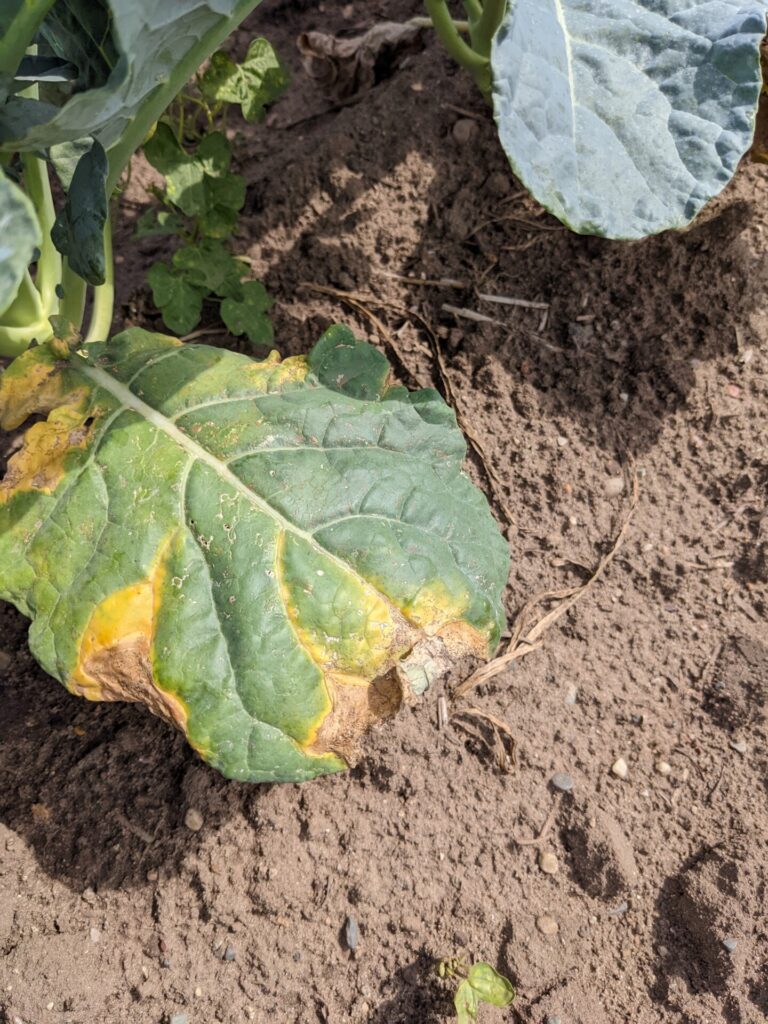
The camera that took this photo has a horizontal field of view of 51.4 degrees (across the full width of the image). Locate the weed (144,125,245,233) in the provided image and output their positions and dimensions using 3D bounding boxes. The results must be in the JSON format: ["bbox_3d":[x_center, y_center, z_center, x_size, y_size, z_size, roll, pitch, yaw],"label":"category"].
[{"bbox_3d":[-0.168,-0.295,0.707,0.085,0.065,0.072,0,55,0],"label":"weed"}]

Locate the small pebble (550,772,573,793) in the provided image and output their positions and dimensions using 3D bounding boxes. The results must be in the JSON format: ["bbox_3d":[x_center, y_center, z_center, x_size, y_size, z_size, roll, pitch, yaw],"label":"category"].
[{"bbox_3d":[0.100,0.153,0.451,0.011,0.006,0.009,0,55,0],"label":"small pebble"}]

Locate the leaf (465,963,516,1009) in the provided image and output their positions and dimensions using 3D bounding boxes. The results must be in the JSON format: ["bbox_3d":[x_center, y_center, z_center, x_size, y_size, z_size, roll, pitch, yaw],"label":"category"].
[{"bbox_3d":[0.056,0.248,0.418,0.028,0.009,0.018,29,68,13],"label":"leaf"}]

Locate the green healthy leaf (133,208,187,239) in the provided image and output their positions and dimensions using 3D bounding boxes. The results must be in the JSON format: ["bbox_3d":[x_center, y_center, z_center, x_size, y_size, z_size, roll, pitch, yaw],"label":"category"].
[{"bbox_3d":[-0.198,-0.254,0.703,0.046,0.016,0.026,0,55,0],"label":"green healthy leaf"}]

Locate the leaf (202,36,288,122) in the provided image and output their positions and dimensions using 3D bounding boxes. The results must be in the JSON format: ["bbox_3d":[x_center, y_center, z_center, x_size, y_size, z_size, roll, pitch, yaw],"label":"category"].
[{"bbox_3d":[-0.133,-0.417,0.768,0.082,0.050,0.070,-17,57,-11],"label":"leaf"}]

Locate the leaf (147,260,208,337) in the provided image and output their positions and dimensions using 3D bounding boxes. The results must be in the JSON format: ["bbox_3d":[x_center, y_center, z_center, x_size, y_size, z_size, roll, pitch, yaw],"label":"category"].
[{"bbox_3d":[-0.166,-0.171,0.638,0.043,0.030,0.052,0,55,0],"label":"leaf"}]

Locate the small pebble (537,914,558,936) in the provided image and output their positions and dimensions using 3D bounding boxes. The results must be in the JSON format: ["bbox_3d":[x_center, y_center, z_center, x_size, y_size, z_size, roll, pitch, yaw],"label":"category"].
[{"bbox_3d":[0.091,0.230,0.444,0.012,0.008,0.011,0,65,0],"label":"small pebble"}]

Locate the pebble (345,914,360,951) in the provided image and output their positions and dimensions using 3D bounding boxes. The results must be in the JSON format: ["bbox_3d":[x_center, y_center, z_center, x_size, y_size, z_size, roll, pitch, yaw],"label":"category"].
[{"bbox_3d":[-0.016,0.215,0.408,0.007,0.006,0.017,-3,55,-2],"label":"pebble"}]

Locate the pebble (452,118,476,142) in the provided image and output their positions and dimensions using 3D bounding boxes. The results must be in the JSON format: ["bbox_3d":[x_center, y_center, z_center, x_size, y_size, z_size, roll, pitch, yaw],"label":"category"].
[{"bbox_3d":[0.070,-0.330,0.690,0.021,0.016,0.019,0,65,0],"label":"pebble"}]

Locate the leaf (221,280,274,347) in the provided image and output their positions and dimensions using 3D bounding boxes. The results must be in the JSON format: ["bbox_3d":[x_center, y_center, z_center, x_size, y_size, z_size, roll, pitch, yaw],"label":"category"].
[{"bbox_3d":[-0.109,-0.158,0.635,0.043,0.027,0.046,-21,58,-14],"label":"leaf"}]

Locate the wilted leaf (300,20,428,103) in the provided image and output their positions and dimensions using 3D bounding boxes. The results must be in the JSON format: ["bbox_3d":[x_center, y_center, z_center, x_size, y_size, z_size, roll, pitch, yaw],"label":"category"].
[{"bbox_3d":[-0.020,-0.413,0.730,0.113,0.042,0.055,-8,65,-4],"label":"wilted leaf"}]

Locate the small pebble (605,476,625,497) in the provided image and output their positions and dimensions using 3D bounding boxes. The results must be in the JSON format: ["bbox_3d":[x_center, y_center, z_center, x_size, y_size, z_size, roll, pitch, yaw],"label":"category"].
[{"bbox_3d":[0.161,-0.018,0.557,0.013,0.011,0.013,0,65,0],"label":"small pebble"}]

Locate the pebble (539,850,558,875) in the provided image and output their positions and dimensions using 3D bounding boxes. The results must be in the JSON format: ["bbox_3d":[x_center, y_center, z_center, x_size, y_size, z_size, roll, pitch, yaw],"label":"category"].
[{"bbox_3d":[0.094,0.201,0.457,0.011,0.009,0.012,0,65,0],"label":"pebble"}]

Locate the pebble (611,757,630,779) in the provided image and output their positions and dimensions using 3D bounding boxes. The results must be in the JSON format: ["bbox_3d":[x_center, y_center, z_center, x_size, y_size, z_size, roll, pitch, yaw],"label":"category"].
[{"bbox_3d":[0.141,0.153,0.478,0.009,0.009,0.011,0,65,0],"label":"pebble"}]

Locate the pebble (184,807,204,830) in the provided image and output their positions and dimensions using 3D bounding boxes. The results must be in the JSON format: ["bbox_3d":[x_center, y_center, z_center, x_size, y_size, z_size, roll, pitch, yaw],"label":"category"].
[{"bbox_3d":[-0.104,0.169,0.439,0.010,0.007,0.011,0,55,0],"label":"pebble"}]

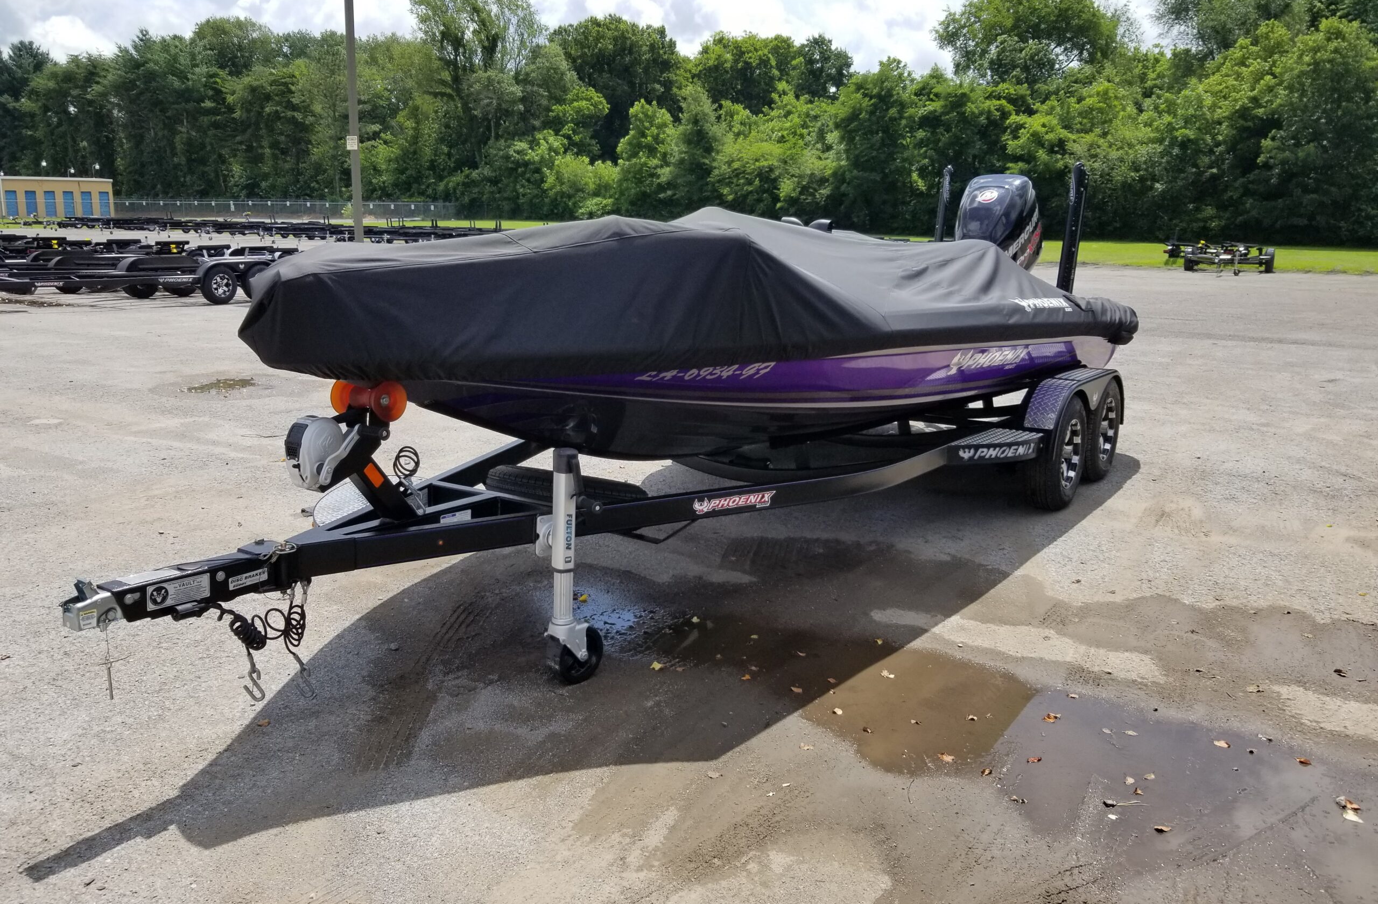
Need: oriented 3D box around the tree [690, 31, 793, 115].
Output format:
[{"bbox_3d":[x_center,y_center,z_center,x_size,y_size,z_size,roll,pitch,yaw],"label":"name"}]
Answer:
[{"bbox_3d":[4.553,-28.918,93.076,9.187,16.878,8.727,2,13,3],"label":"tree"}]

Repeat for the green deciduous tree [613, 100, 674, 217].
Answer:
[{"bbox_3d":[-3.413,-21.784,78.073,4.625,9.164,4.393,0,13,-3],"label":"green deciduous tree"}]

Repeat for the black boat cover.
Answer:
[{"bbox_3d":[0.561,-0.853,5.477,2.420,0.830,6.400,10,15,33],"label":"black boat cover"}]

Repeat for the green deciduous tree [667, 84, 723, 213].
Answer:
[{"bbox_3d":[0.436,-22.308,78.118,4.219,10.330,4.008,1,13,0],"label":"green deciduous tree"}]

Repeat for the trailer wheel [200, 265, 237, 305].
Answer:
[{"bbox_3d":[-8.379,-2.971,18.418,0.230,0.700,0.700,10,15,33],"label":"trailer wheel"}]

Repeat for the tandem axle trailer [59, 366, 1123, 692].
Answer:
[{"bbox_3d":[0.423,-0.127,5.454,2.460,1.120,7.020,10,15,33],"label":"tandem axle trailer"}]

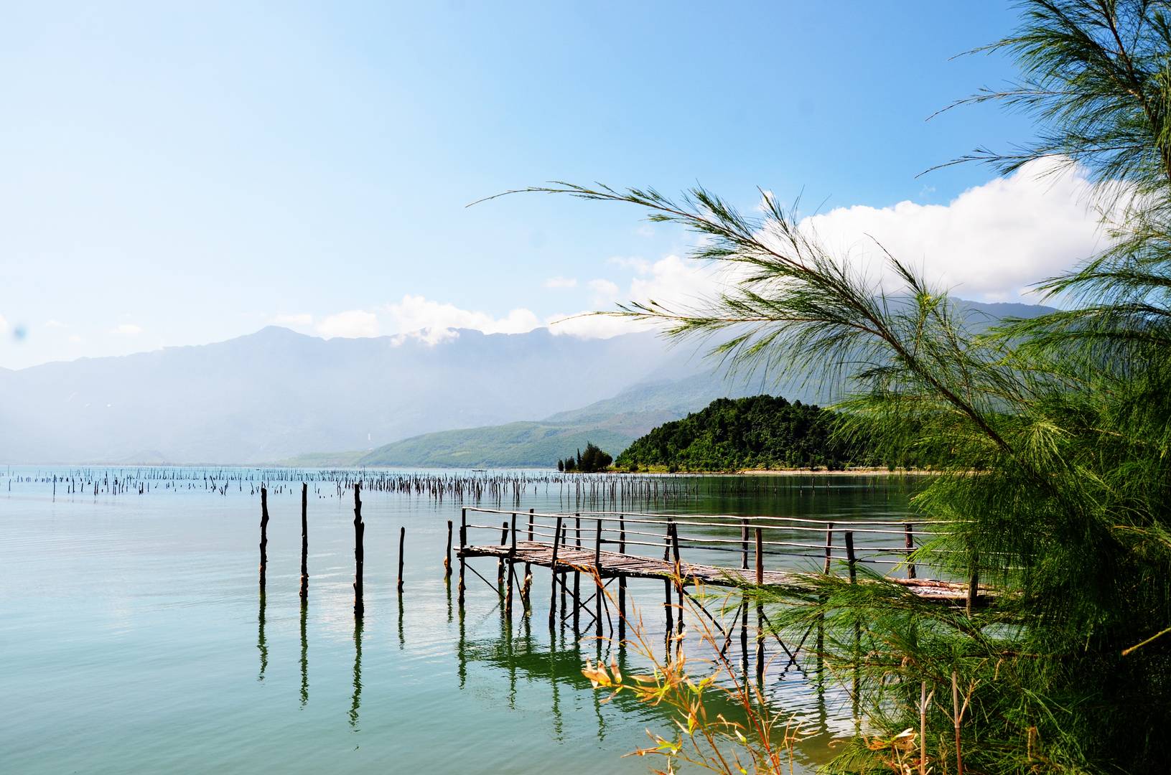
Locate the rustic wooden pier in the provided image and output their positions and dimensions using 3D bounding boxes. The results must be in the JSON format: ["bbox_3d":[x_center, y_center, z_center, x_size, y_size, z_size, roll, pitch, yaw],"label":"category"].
[{"bbox_3d":[1.308,3.104,14.784,10.951,1.952,2.942,-5,-7,45],"label":"rustic wooden pier"}]

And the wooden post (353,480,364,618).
[{"bbox_3d":[-4.218,2.997,16.275,0.170,2.433,0.170,0,-5,0],"label":"wooden post"}]

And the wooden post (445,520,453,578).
[{"bbox_3d":[-3.414,4.035,21.987,0.128,1.382,0.128,0,-5,0],"label":"wooden post"}]

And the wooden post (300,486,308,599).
[{"bbox_3d":[-5.865,3.205,18.269,0.117,2.374,0.117,0,-5,0],"label":"wooden post"}]

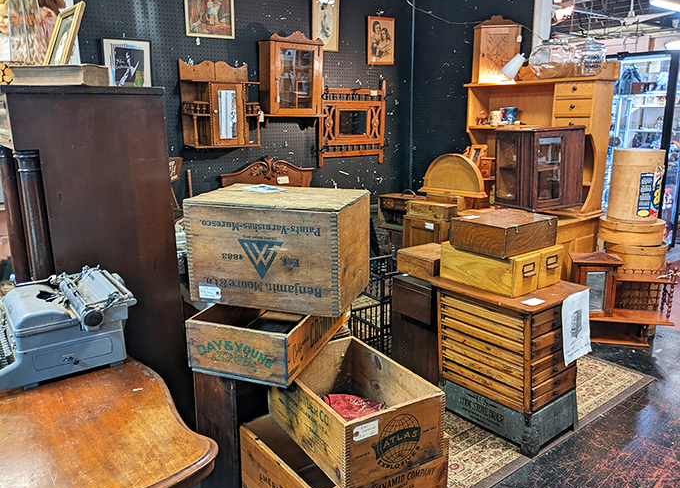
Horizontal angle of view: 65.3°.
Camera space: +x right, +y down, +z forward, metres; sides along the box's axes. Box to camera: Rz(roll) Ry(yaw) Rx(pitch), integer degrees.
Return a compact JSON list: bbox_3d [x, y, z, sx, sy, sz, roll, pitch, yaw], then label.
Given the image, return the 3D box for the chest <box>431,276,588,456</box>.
[{"bbox_3d":[0.763,0.502,2.446,0.395,0.660,0.570,-11,15,-32],"label":"chest"}]

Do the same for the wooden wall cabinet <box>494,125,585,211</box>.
[{"bbox_3d":[1.292,-0.504,3.438,0.475,0.490,0.320,-9,16,-31],"label":"wooden wall cabinet"}]

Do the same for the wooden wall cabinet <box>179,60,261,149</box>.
[{"bbox_3d":[-0.797,-0.945,3.592,0.500,0.570,0.180,-11,17,-36],"label":"wooden wall cabinet"}]

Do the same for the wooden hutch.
[{"bbox_3d":[1.195,-0.348,3.736,0.600,1.730,1.060,-11,17,-38],"label":"wooden hutch"}]

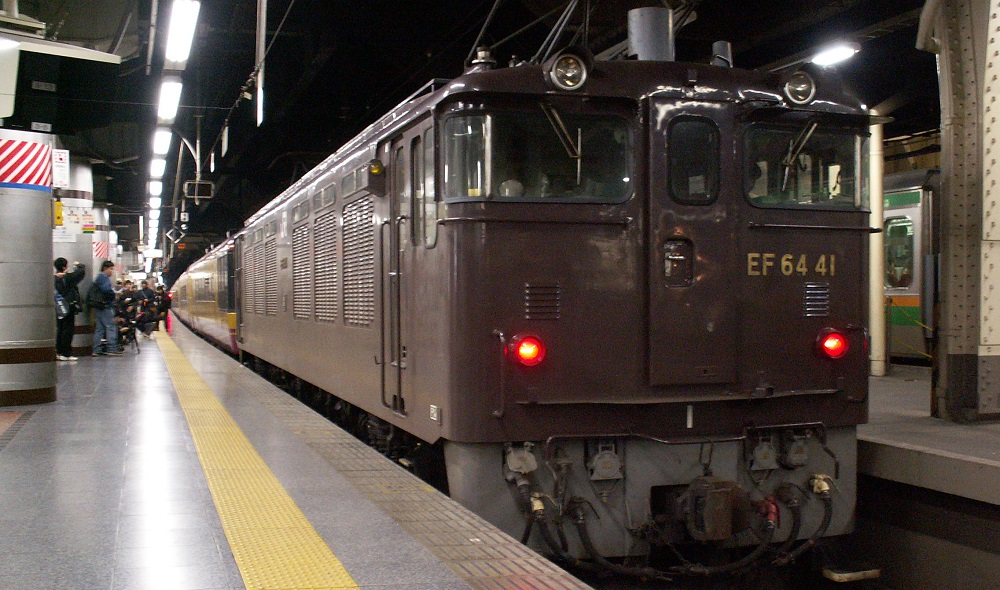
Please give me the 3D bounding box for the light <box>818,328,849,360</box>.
[{"bbox_3d":[2.002,0.303,7.144,0.175,0.175,0.090,0,0,-17],"label":"light"}]

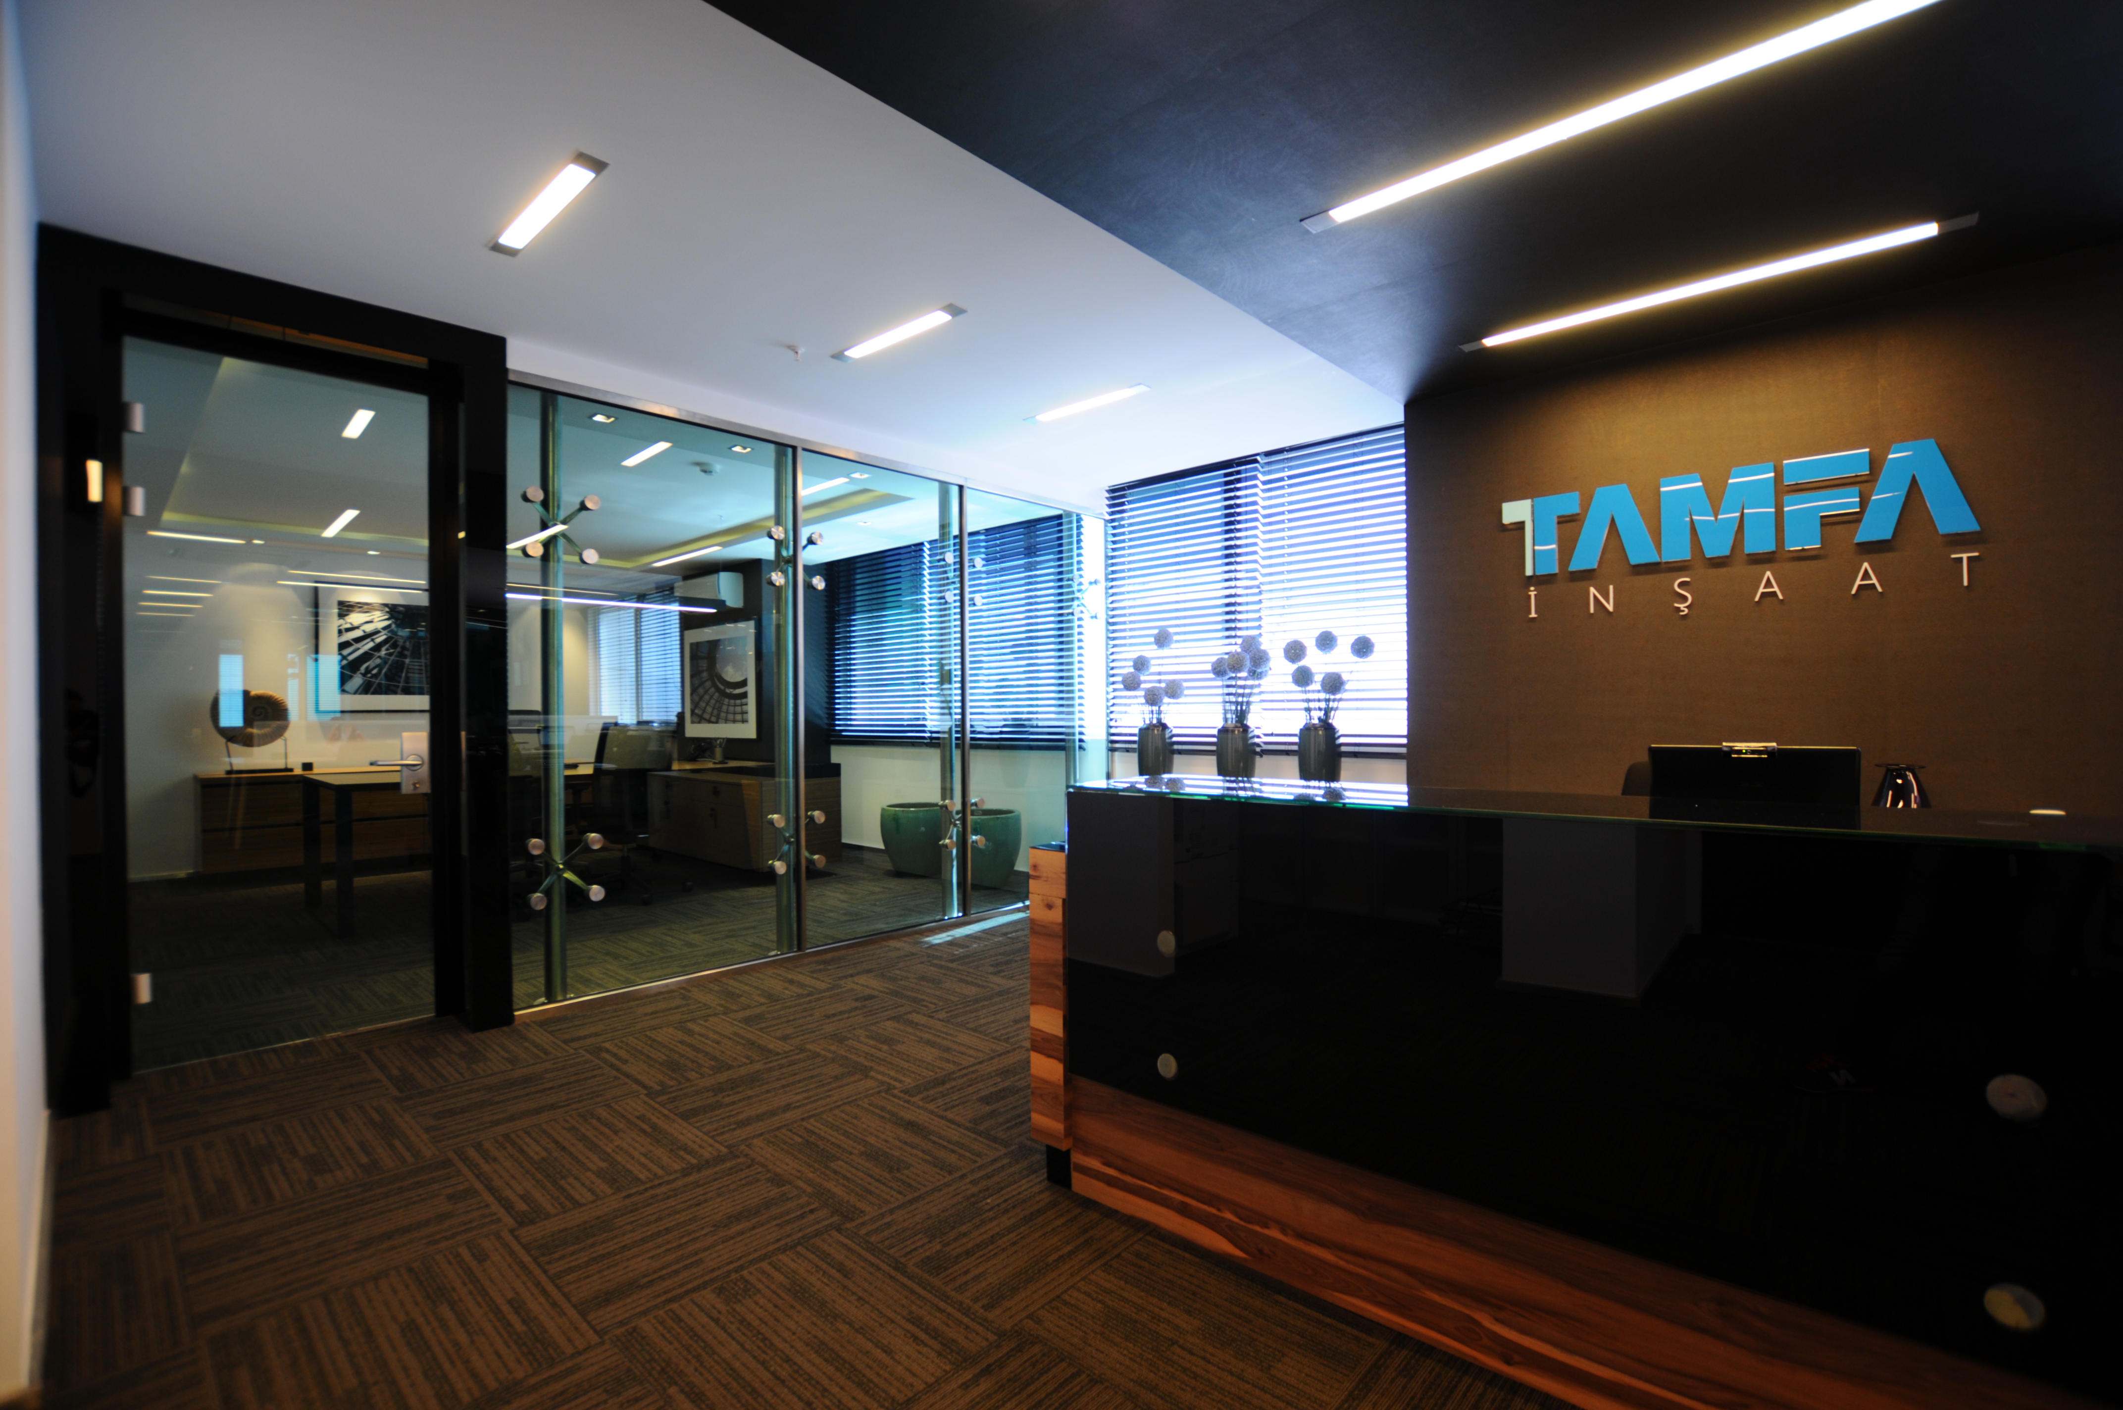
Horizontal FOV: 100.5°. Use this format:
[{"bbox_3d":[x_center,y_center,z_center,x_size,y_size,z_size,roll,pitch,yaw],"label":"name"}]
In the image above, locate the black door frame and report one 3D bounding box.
[{"bbox_3d":[-2.488,-0.081,2.906,0.320,2.455,1.115,0,1,43],"label":"black door frame"}]

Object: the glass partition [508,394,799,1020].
[{"bbox_3d":[-1.617,-0.021,3.667,0.040,2.320,1.175,0,1,43],"label":"glass partition"}]

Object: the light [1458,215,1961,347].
[{"bbox_3d":[1.973,-1.329,2.817,1.300,0.050,0.078,0,1,43],"label":"light"}]

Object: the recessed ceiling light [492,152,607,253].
[{"bbox_3d":[-1.359,-1.319,2.321,0.660,0.050,0.066,0,1,43],"label":"recessed ceiling light"}]

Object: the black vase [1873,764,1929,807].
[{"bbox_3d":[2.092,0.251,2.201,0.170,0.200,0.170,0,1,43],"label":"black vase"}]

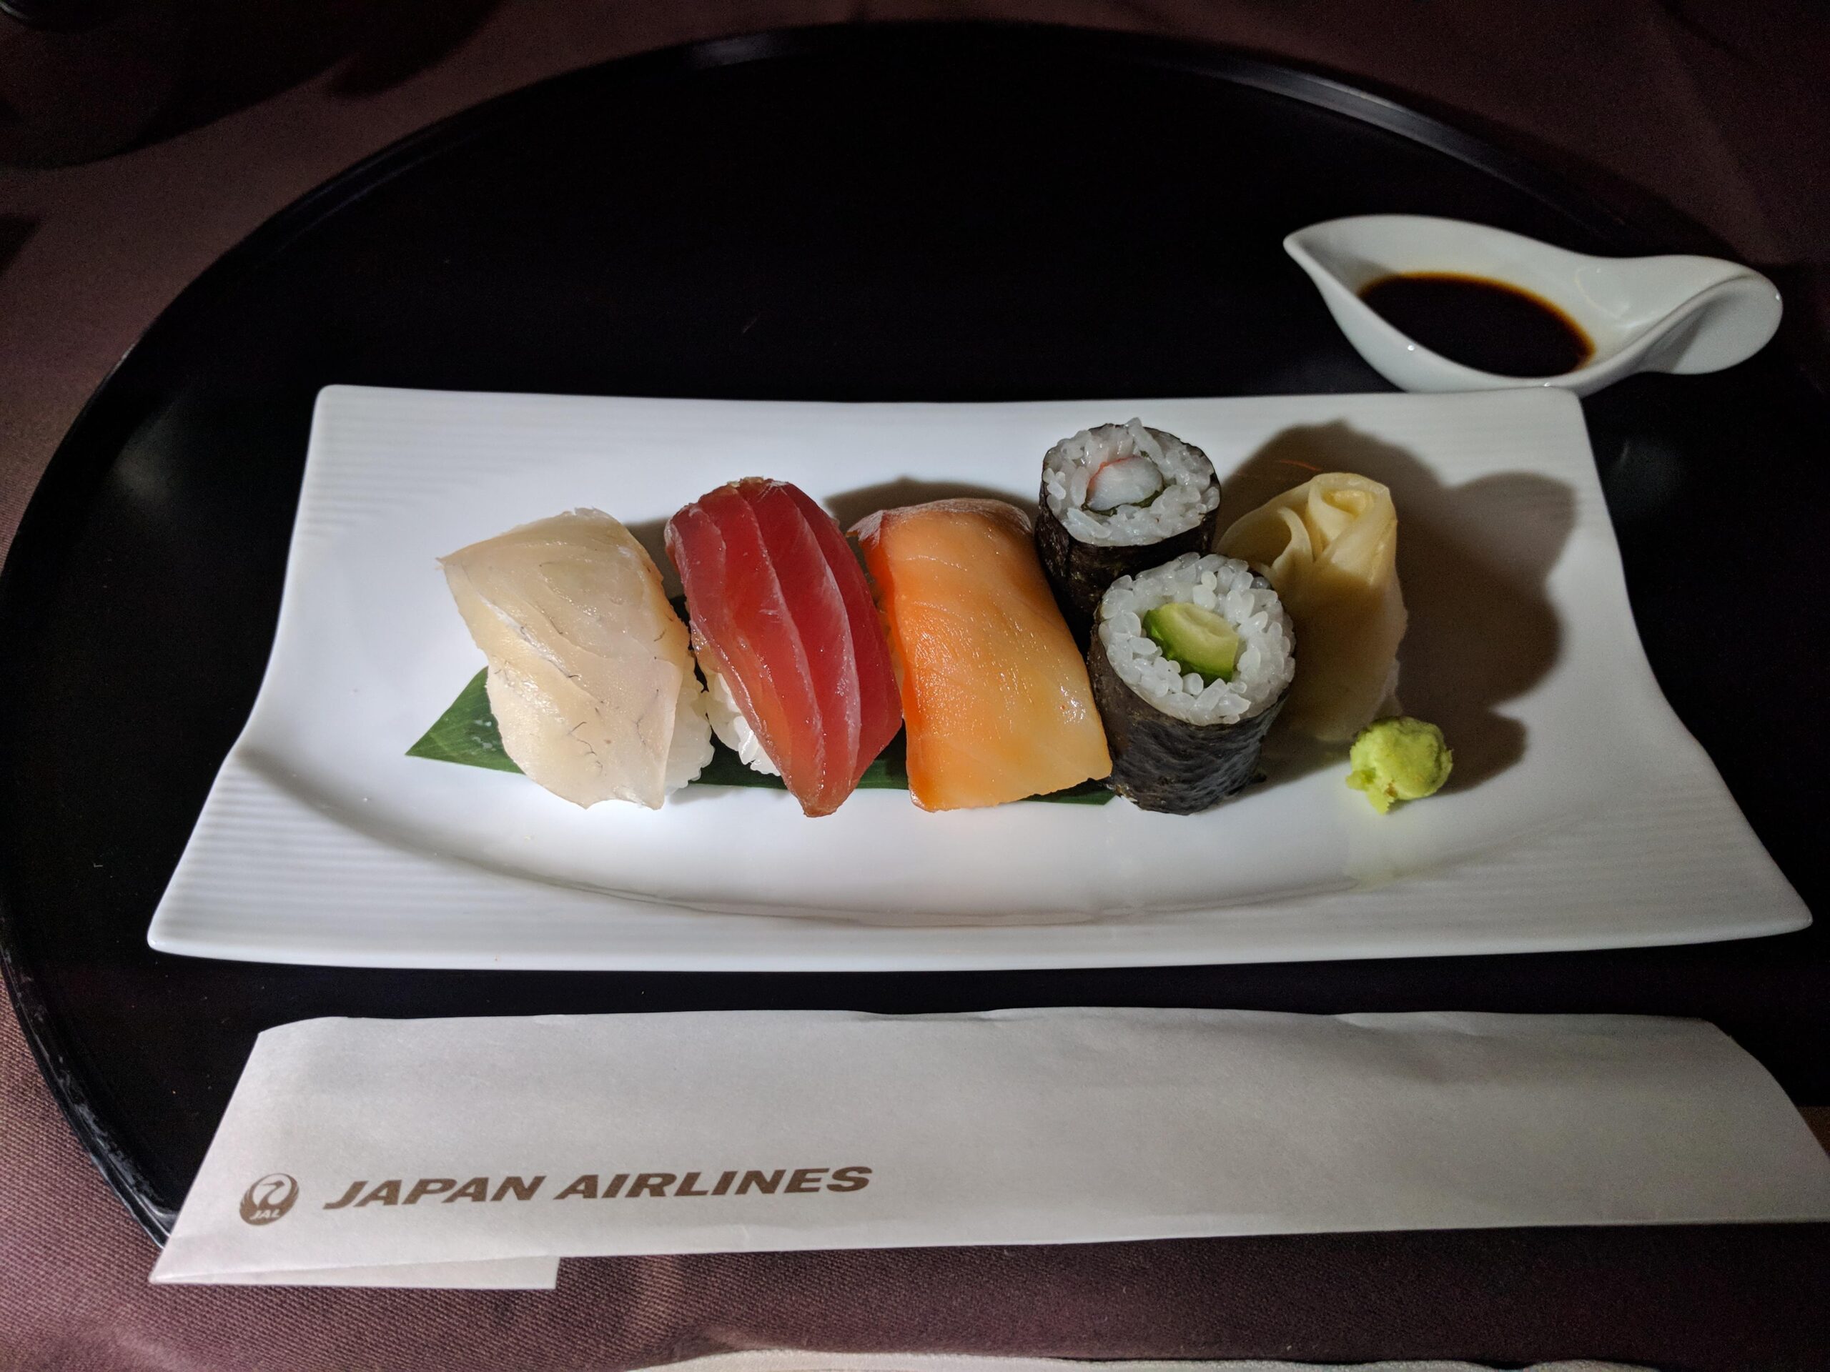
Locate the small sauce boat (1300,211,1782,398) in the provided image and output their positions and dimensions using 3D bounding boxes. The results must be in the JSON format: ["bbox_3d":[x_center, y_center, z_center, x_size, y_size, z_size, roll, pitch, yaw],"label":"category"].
[{"bbox_3d":[0.135,-0.075,0.300,0.112,0.033,0.049,7,54,2],"label":"small sauce boat"}]

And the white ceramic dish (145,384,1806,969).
[{"bbox_3d":[0.011,-0.003,0.245,0.246,0.027,0.119,0,54,-3],"label":"white ceramic dish"}]

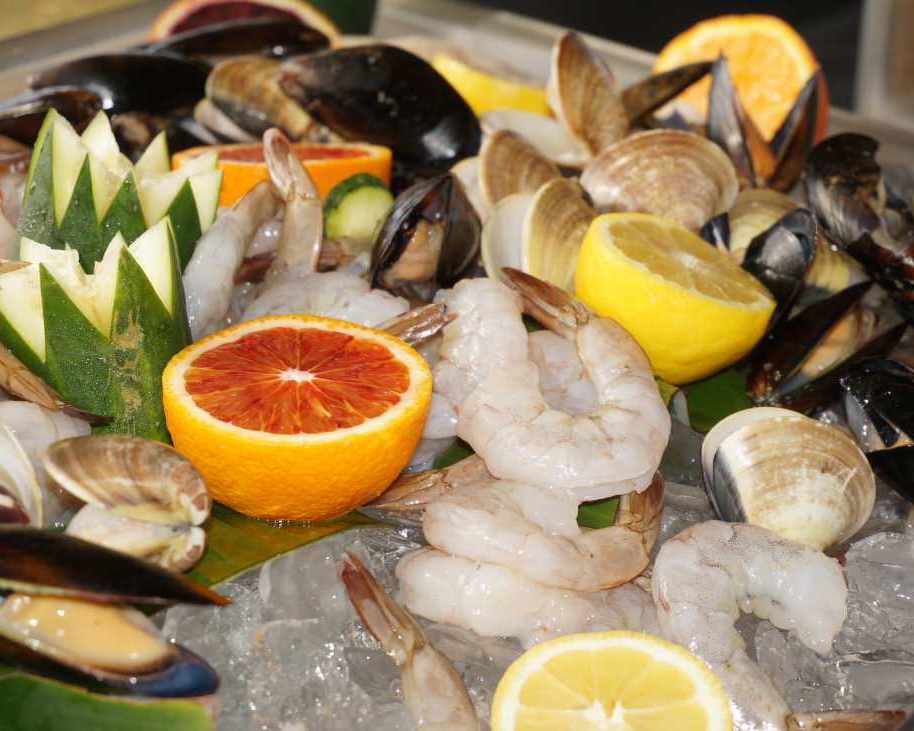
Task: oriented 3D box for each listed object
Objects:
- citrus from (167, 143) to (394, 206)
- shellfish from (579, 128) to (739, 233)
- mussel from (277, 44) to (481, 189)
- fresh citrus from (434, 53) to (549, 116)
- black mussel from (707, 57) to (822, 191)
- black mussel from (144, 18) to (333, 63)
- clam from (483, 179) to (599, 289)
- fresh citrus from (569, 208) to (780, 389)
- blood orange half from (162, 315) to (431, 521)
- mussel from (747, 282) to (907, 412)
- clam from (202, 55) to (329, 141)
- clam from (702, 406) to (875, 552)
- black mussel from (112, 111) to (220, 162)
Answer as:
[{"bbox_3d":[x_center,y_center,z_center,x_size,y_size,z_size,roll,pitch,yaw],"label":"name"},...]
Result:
[{"bbox_3d":[-0.058,-0.052,0.752,0.071,0.036,0.071,1,13,0],"label":"citrus"},{"bbox_3d":[0.065,-0.059,0.738,0.050,0.029,0.044,-15,42,-22],"label":"shellfish"},{"bbox_3d":[-0.027,-0.088,0.800,0.075,0.030,0.042,23,55,0],"label":"mussel"},{"bbox_3d":[0.014,-0.097,0.850,0.060,0.036,0.060,16,13,-3],"label":"fresh citrus"},{"bbox_3d":[0.108,-0.084,0.810,0.042,0.040,0.062,2,25,2],"label":"black mussel"},{"bbox_3d":[-0.082,-0.120,0.860,0.070,0.026,0.035,-1,26,-4],"label":"black mussel"},{"bbox_3d":[0.027,-0.038,0.715,0.033,0.042,0.038,16,15,40],"label":"clam"},{"bbox_3d":[0.058,-0.015,0.666,0.059,0.036,0.059,27,22,0],"label":"fresh citrus"},{"bbox_3d":[-0.042,0.020,0.613,0.071,0.037,0.071,0,28,0],"label":"blood orange half"},{"bbox_3d":[0.107,-0.004,0.660,0.060,0.027,0.030,-37,0,-36],"label":"mussel"},{"bbox_3d":[-0.067,-0.095,0.810,0.046,0.033,0.046,-7,28,-13],"label":"clam"},{"bbox_3d":[0.086,0.030,0.592,0.045,0.039,0.030,-14,9,-13],"label":"clam"},{"bbox_3d":[-0.102,-0.079,0.810,0.060,0.030,0.036,-16,30,-31],"label":"black mussel"}]

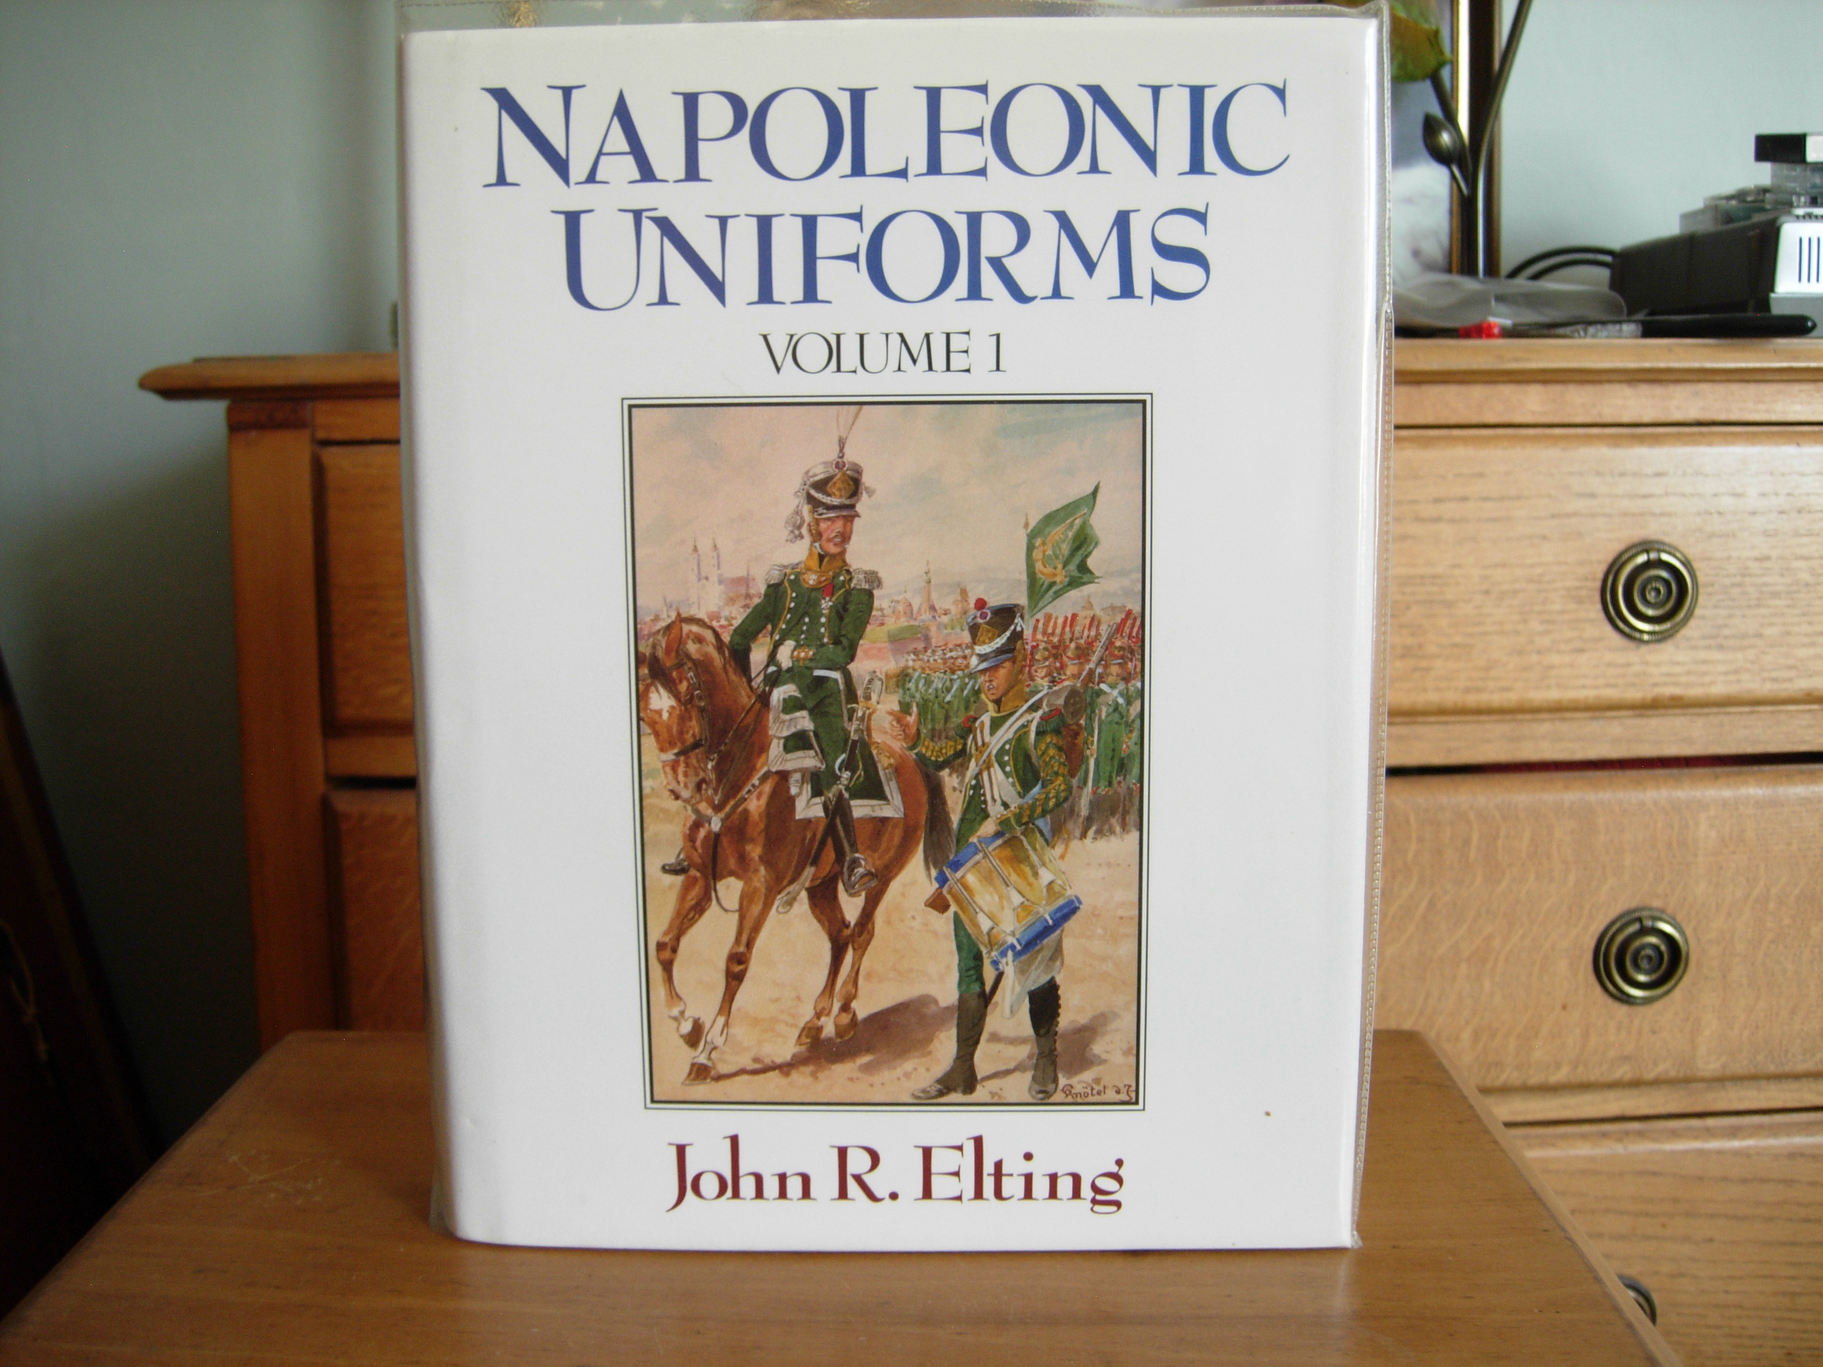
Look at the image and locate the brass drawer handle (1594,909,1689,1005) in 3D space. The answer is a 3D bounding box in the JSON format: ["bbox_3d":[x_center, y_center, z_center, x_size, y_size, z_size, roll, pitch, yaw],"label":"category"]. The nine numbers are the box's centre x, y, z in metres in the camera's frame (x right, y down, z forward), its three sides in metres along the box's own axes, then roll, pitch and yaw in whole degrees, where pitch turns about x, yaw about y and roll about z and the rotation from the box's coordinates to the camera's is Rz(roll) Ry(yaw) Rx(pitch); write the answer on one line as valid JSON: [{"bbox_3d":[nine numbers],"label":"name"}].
[{"bbox_3d":[0.356,0.133,0.922,0.048,0.049,0.015,-1,5,0],"label":"brass drawer handle"}]

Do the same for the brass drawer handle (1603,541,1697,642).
[{"bbox_3d":[0.354,-0.044,0.906,0.048,0.049,0.015,-1,5,0],"label":"brass drawer handle"}]

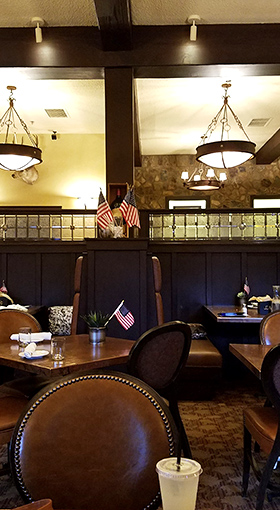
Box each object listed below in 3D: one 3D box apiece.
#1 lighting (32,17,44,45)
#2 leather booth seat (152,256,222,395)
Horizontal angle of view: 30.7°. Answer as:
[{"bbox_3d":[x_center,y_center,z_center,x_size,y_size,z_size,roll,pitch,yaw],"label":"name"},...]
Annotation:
[{"bbox_3d":[-1.082,-2.407,5.460,0.130,0.278,0.140,0,-1,1],"label":"lighting"},{"bbox_3d":[0.469,0.736,5.606,0.664,1.410,1.400,0,-1,1],"label":"leather booth seat"}]

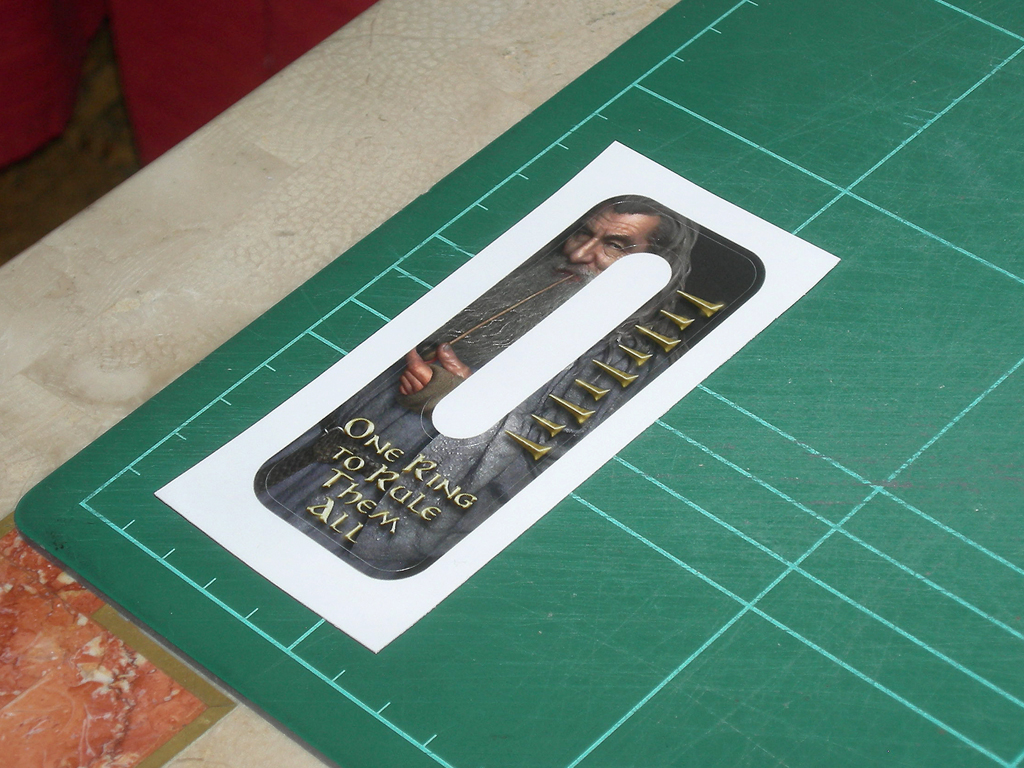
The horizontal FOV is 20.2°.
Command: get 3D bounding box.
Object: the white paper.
[{"bbox_3d":[-0.001,-0.001,0.470,0.108,0.002,0.053,-39,50,-26],"label":"white paper"}]

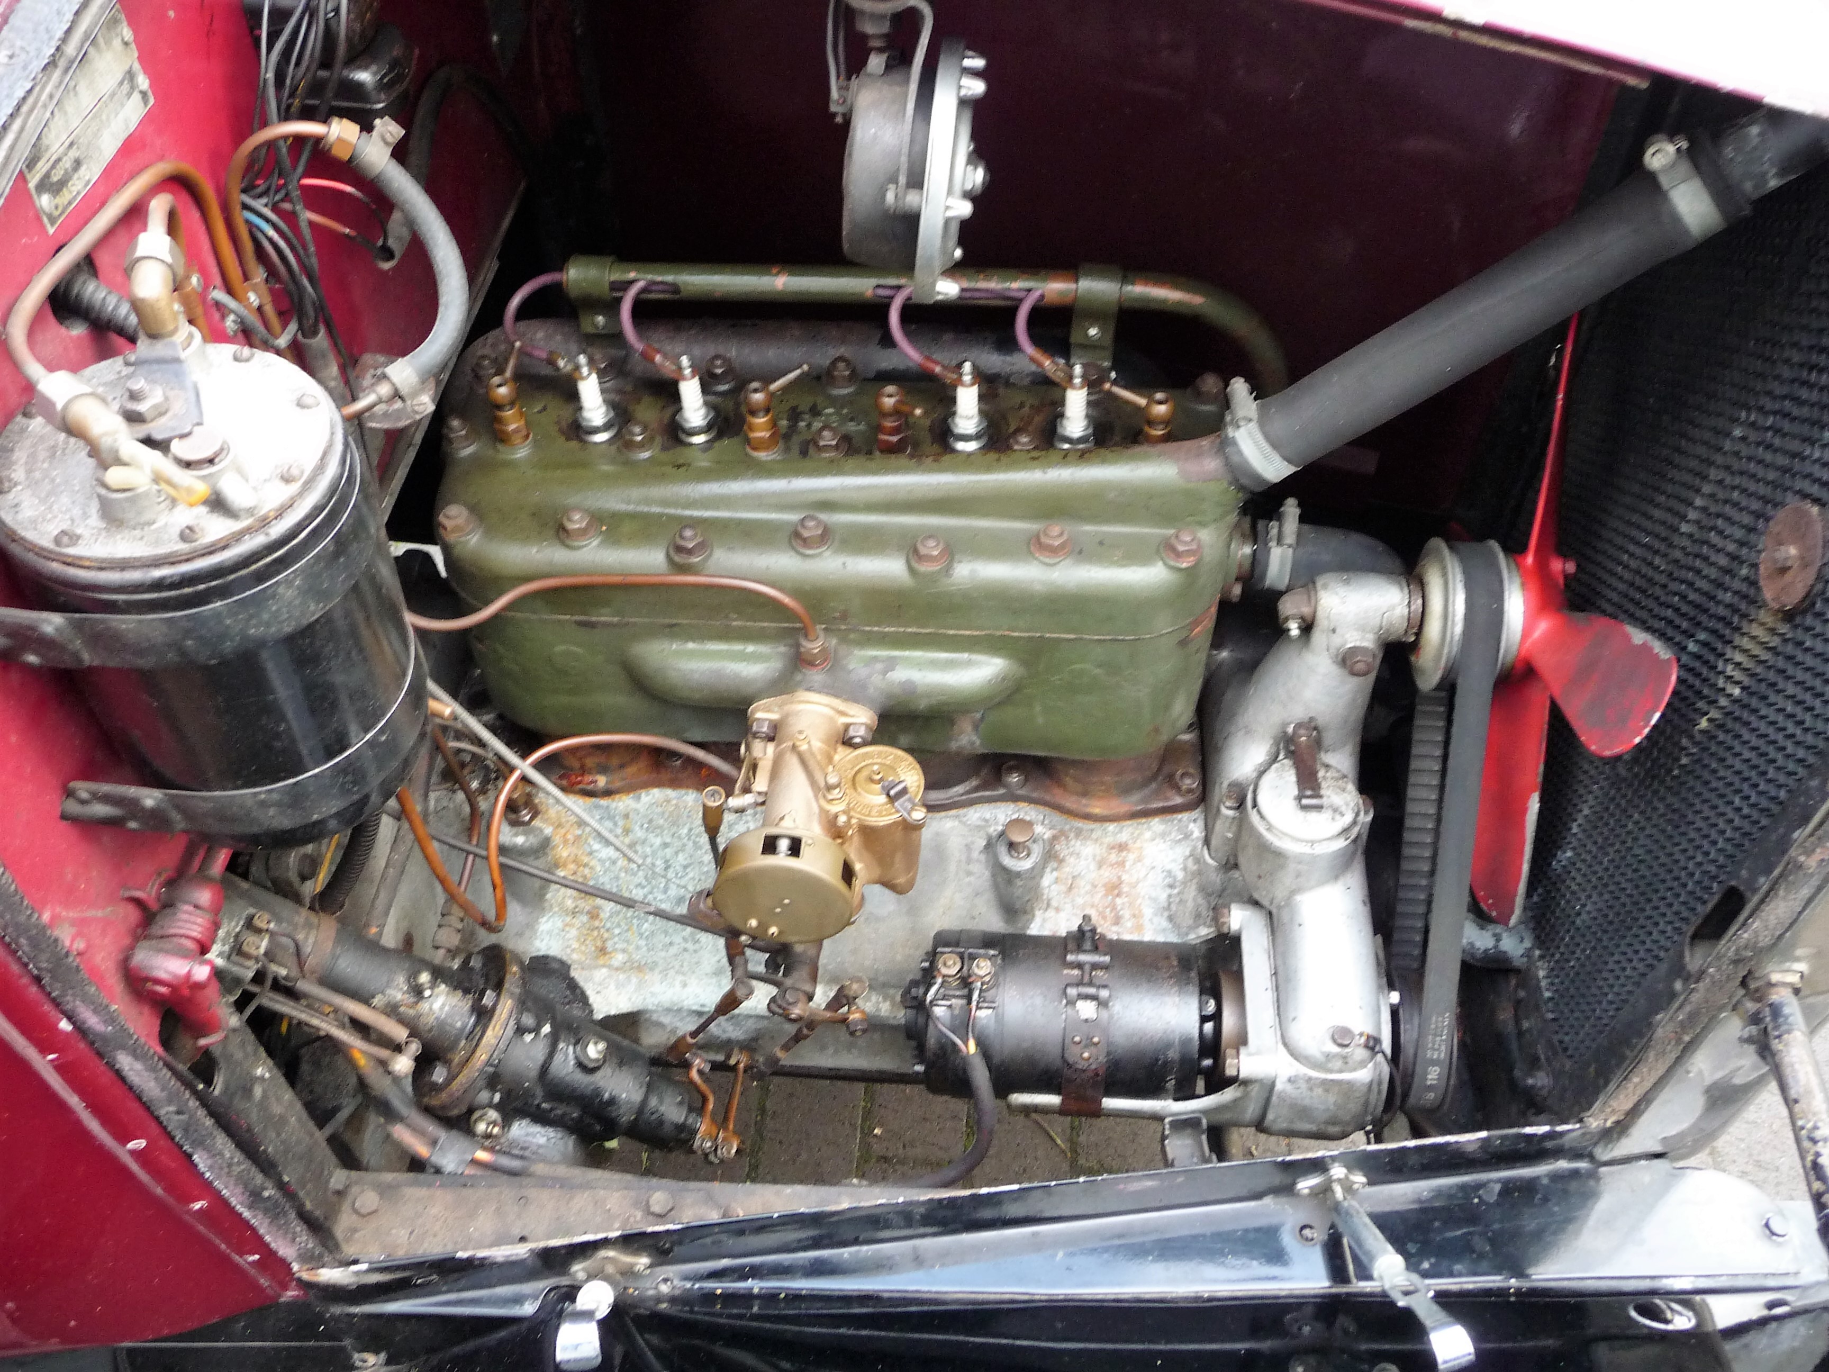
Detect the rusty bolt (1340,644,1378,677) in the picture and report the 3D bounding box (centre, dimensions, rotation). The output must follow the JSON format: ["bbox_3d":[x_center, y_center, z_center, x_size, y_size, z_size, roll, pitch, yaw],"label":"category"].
[{"bbox_3d":[0.285,-0.017,0.951,0.025,0.022,0.015,3,50,6],"label":"rusty bolt"}]

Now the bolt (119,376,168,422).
[{"bbox_3d":[-0.306,-0.113,0.588,0.018,0.016,0.017,6,50,2],"label":"bolt"}]

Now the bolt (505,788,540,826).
[{"bbox_3d":[-0.260,0.081,0.983,0.022,0.018,0.021,3,50,6],"label":"bolt"}]

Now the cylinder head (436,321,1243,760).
[{"bbox_3d":[-0.048,-0.104,1.005,0.515,0.170,0.230,3,50,6],"label":"cylinder head"}]

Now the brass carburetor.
[{"bbox_3d":[-0.053,0.077,0.885,0.122,0.105,0.143,3,50,6],"label":"brass carburetor"}]

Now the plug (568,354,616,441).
[{"bbox_3d":[-0.206,-0.184,0.947,0.026,0.066,0.026,2,50,7],"label":"plug"}]

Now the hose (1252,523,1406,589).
[{"bbox_3d":[0.274,-0.082,0.976,0.105,0.075,0.048,3,50,6],"label":"hose"}]

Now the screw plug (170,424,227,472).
[{"bbox_3d":[-0.275,-0.091,0.568,0.022,0.009,0.022,6,50,2],"label":"screw plug"}]

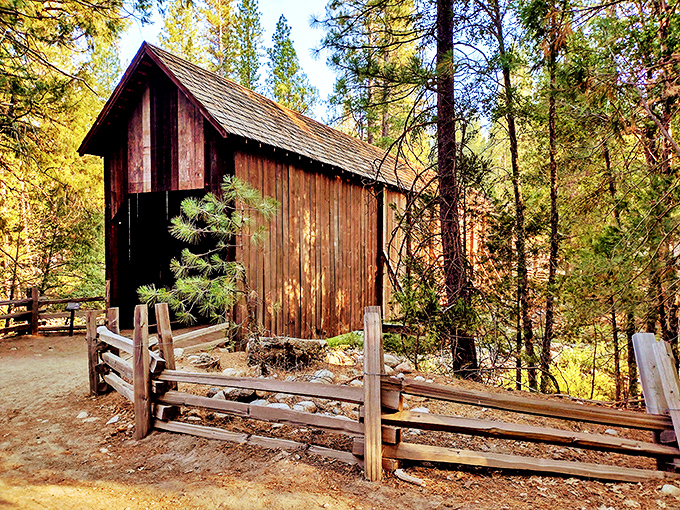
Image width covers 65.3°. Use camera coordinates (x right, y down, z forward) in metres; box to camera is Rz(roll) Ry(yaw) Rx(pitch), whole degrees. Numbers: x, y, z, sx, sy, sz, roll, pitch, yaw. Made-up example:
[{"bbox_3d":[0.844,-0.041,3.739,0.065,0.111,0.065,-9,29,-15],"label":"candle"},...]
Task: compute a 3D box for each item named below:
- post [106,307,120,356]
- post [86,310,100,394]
[{"bbox_3d":[-2.740,1.120,6.430,0.130,1.020,0.120,0,0,-12],"label":"post"},{"bbox_3d":[-2.900,1.155,6.230,0.120,1.010,0.120,-1,0,-12],"label":"post"}]

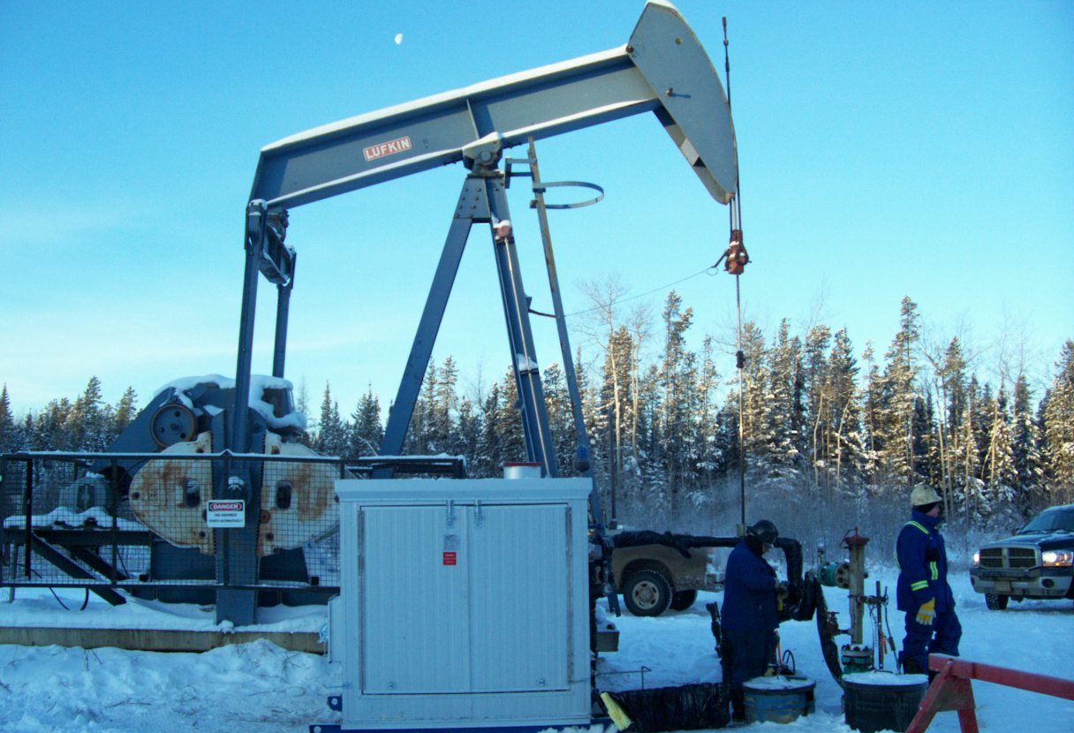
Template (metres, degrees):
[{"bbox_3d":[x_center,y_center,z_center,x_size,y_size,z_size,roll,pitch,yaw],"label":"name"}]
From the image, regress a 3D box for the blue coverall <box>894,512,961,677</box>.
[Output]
[{"bbox_3d":[3.423,1.993,9.240,0.500,1.490,0.580,-4,-7,30],"label":"blue coverall"}]

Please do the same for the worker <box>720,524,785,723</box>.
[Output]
[{"bbox_3d":[1.885,2.199,9.169,0.560,1.700,0.580,-1,-6,7],"label":"worker"}]

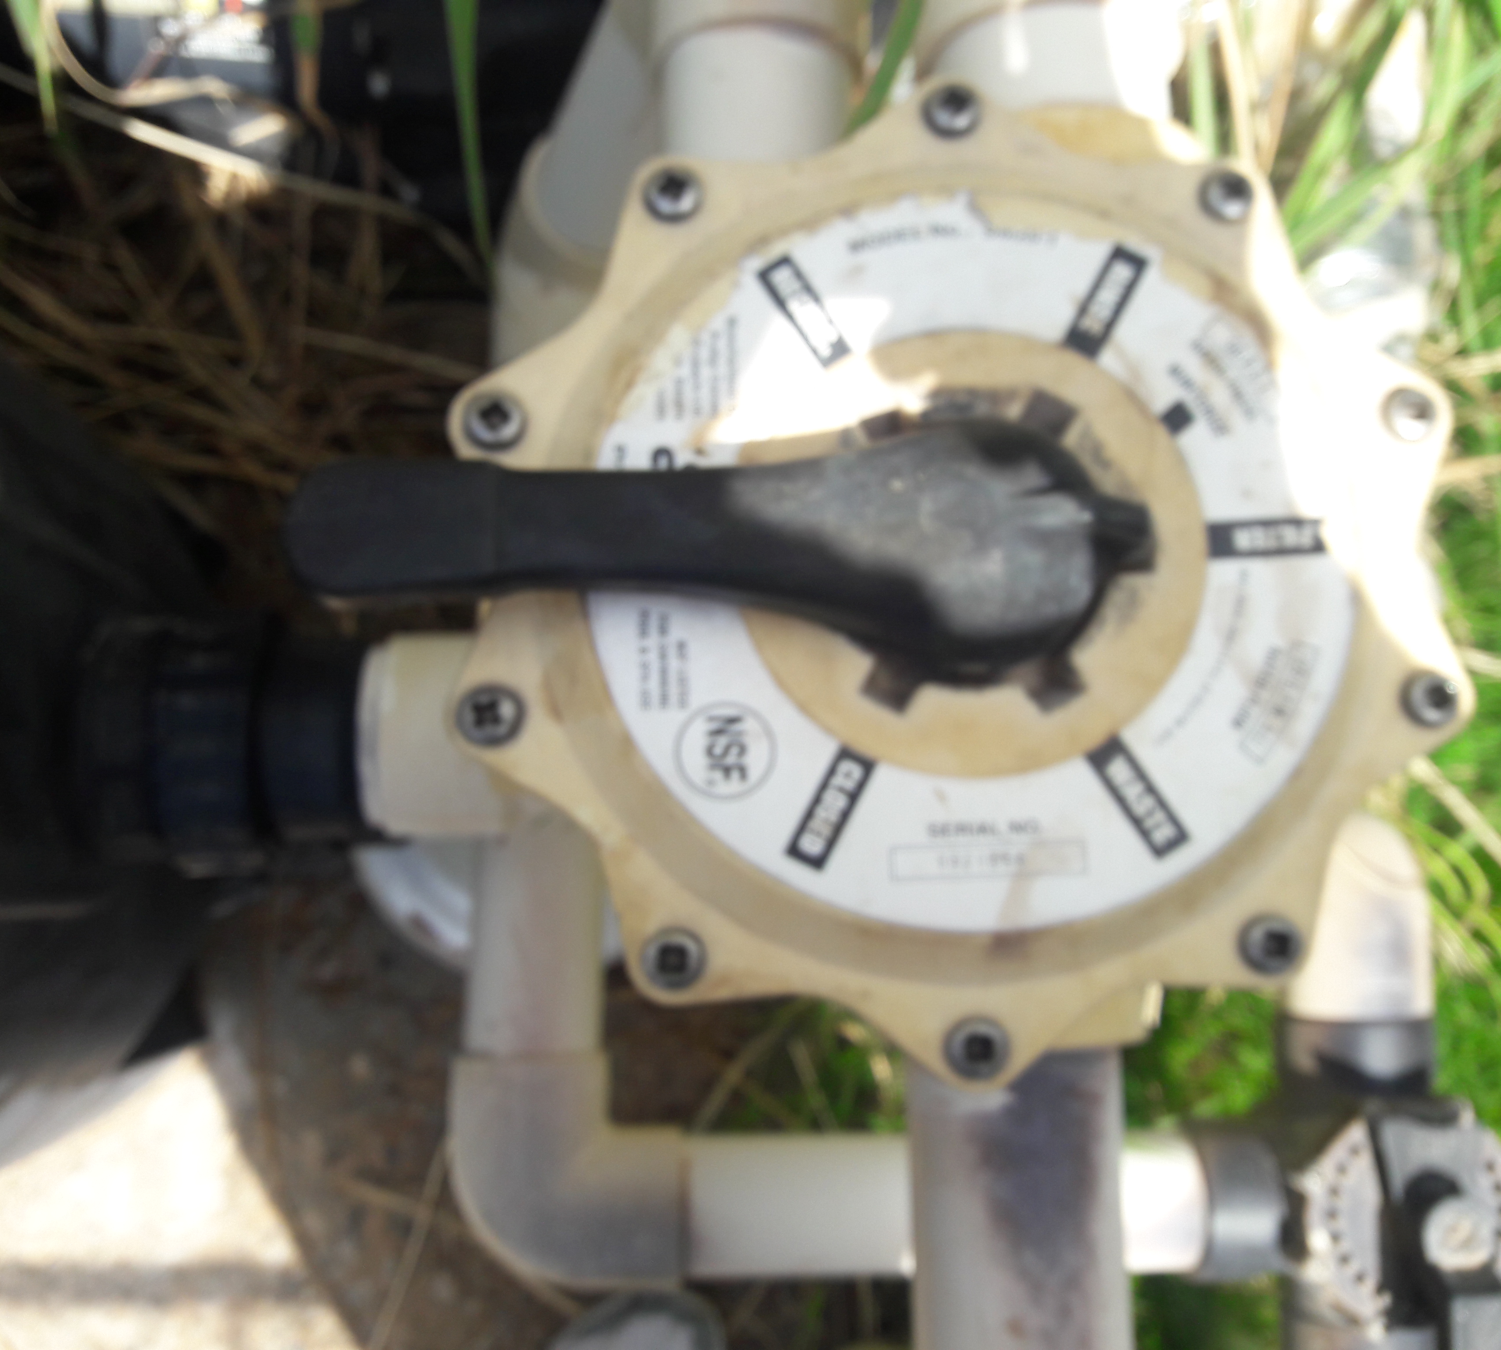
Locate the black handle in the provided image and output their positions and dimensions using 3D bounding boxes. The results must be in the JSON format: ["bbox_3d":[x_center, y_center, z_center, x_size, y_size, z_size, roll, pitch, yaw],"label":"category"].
[{"bbox_3d":[-0.003,-0.028,0.323,0.194,0.050,0.056,0,80,0],"label":"black handle"}]

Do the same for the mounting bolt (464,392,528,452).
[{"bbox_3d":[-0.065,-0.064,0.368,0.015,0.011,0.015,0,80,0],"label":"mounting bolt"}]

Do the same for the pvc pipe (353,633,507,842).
[{"bbox_3d":[-0.100,0.020,0.462,0.056,0.065,0.065,0,80,0],"label":"pvc pipe"}]

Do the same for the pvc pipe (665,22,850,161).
[{"bbox_3d":[0.003,-0.167,0.468,0.060,0.060,0.065,0,80,0],"label":"pvc pipe"}]

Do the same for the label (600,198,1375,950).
[{"bbox_3d":[0.052,-0.031,0.348,0.183,0.003,0.183,0,80,0],"label":"label"}]

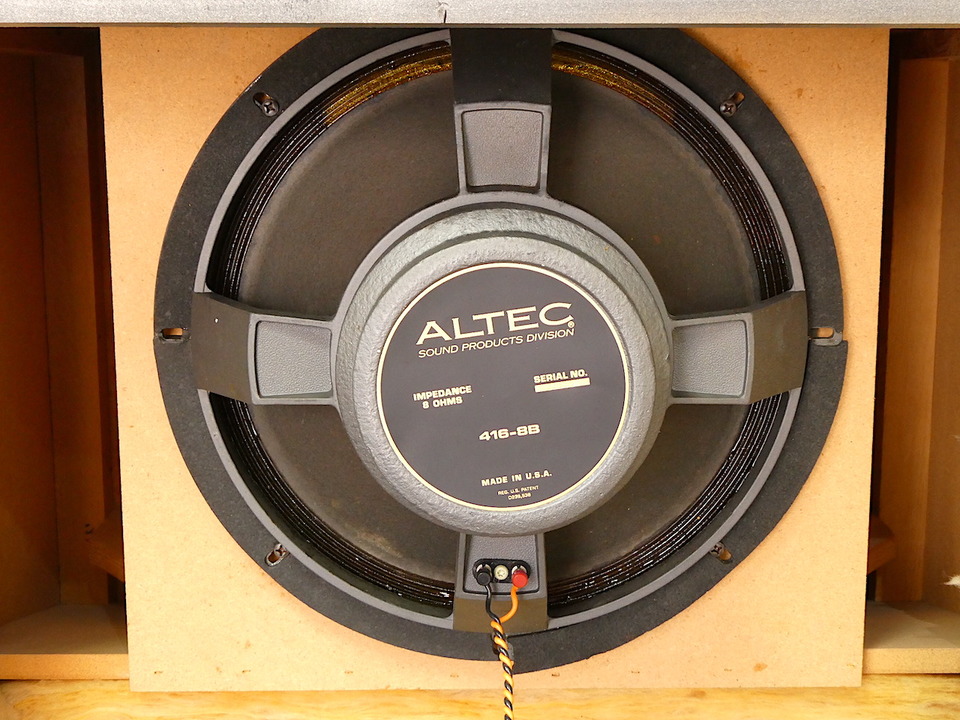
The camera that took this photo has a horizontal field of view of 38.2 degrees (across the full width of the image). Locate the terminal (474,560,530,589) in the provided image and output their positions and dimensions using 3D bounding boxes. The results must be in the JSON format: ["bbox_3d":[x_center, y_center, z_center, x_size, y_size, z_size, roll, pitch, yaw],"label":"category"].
[{"bbox_3d":[0.012,0.117,0.748,0.030,0.015,0.011,0,21,0],"label":"terminal"}]

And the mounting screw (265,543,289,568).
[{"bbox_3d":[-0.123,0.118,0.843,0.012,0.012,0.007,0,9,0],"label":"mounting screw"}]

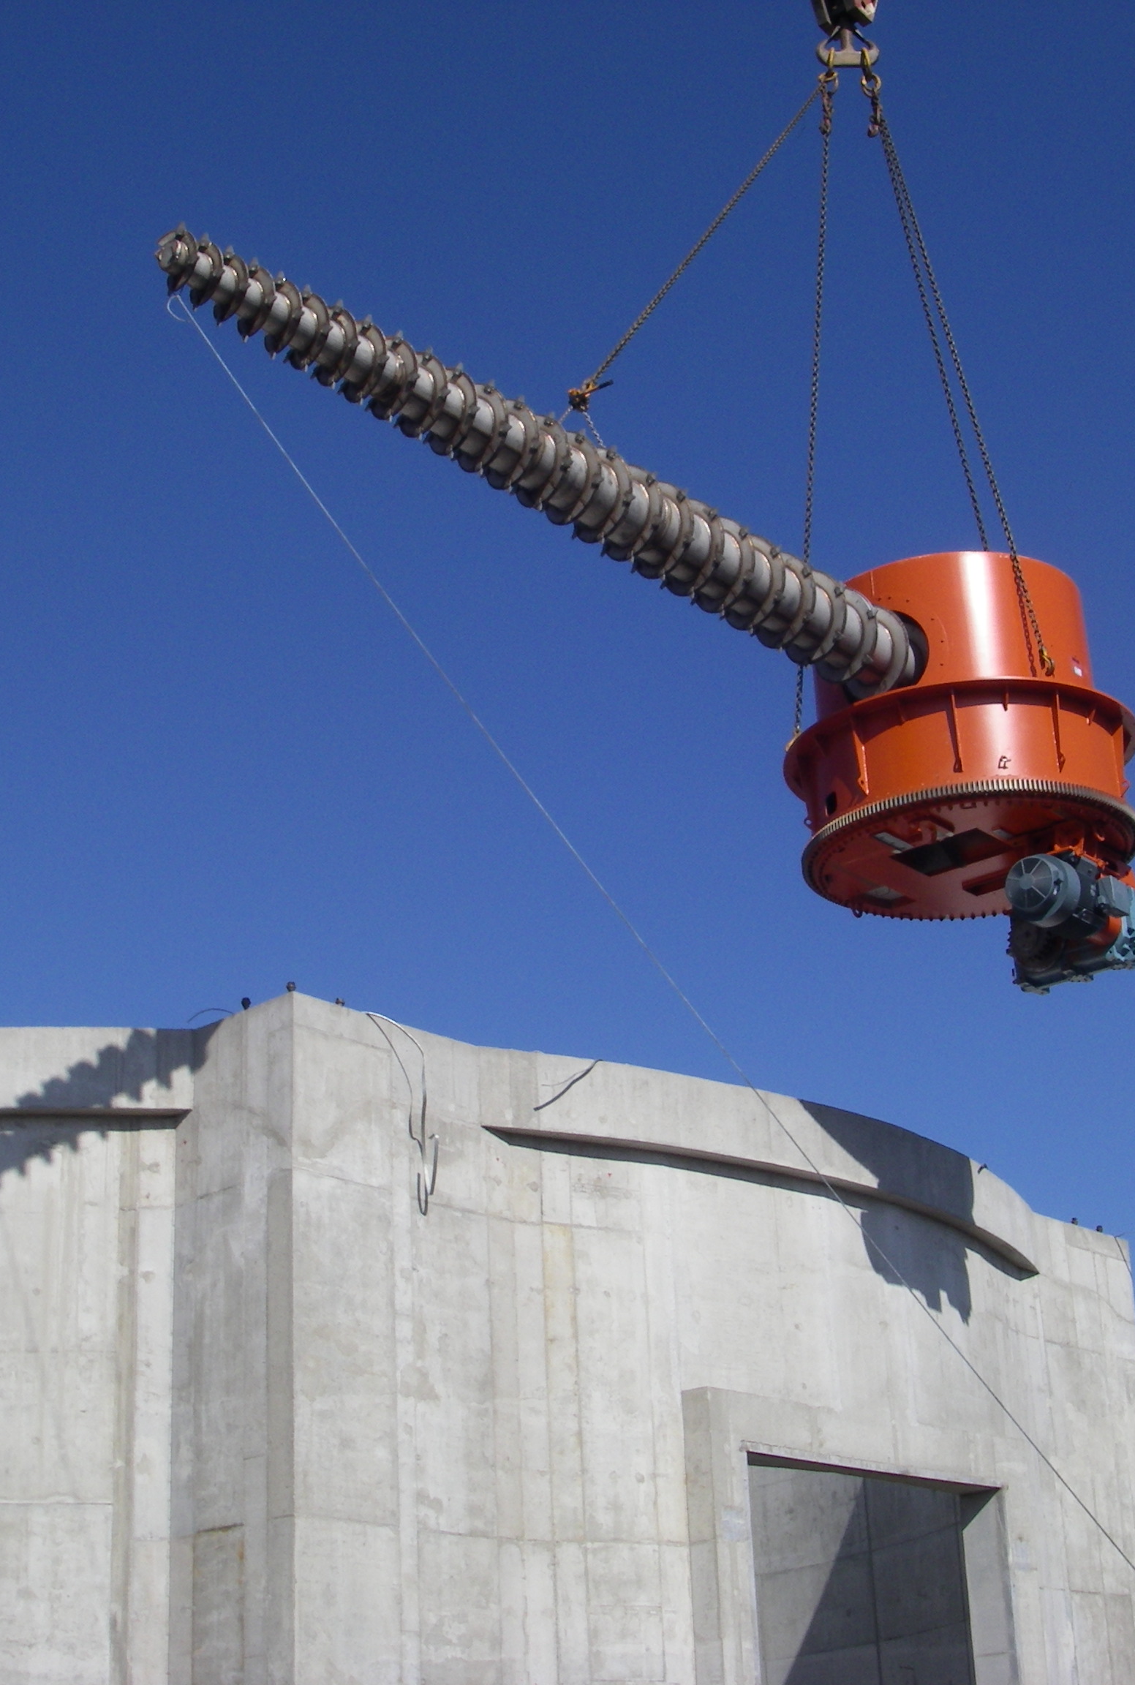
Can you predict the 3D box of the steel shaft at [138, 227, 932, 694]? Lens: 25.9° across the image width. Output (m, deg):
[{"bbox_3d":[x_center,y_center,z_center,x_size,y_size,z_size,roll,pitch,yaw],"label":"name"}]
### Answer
[{"bbox_3d":[0.133,-2.697,18.904,0.800,0.800,8.411,-20,-28,37],"label":"steel shaft"}]

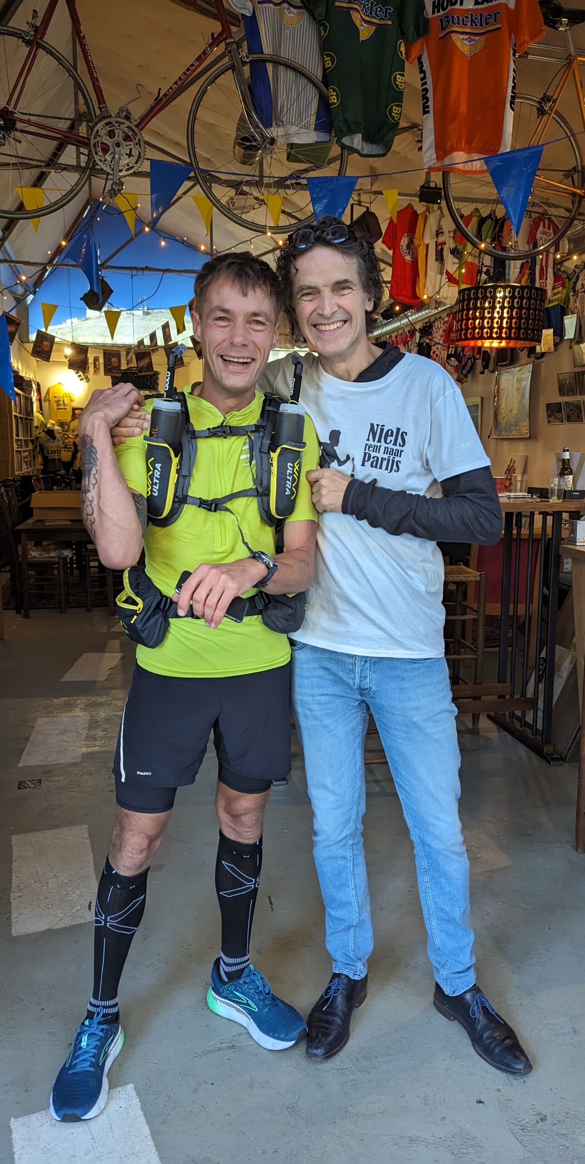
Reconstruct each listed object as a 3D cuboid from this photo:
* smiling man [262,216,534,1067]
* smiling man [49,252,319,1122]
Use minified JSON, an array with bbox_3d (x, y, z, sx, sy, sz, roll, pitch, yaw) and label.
[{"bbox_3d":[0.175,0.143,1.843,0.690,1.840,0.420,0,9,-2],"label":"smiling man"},{"bbox_3d":[-0.220,0.203,1.751,0.550,1.750,0.480,-1,9,-8],"label":"smiling man"}]

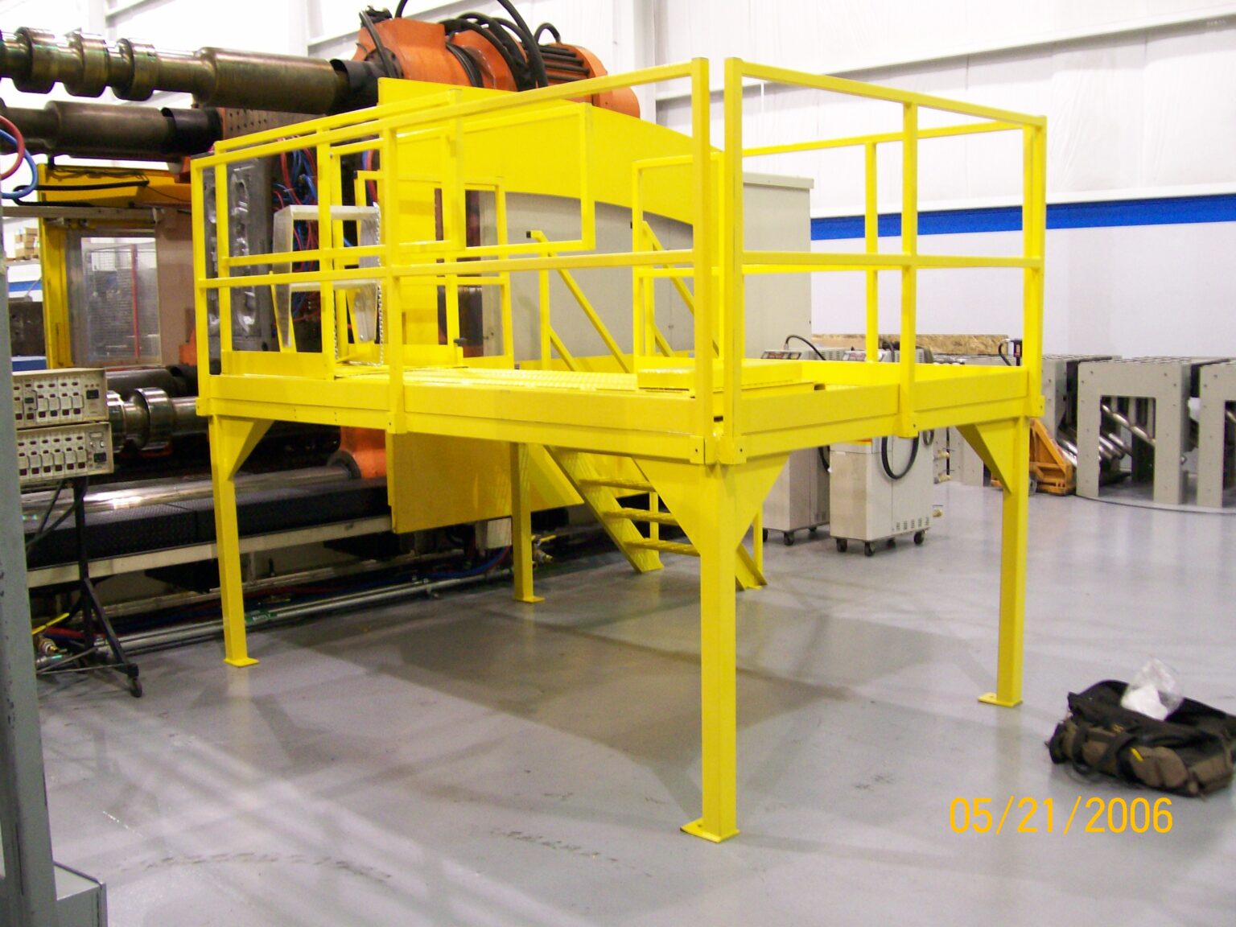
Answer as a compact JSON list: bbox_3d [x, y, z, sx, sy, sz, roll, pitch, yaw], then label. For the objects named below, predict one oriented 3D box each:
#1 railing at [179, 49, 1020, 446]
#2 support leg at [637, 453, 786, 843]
[{"bbox_3d":[-0.131,-0.787,5.464,1.960,1.190,3.150,-8,10,-44],"label":"railing"},{"bbox_3d":[0.296,0.544,4.082,0.360,1.165,0.360,-8,10,-44],"label":"support leg"}]

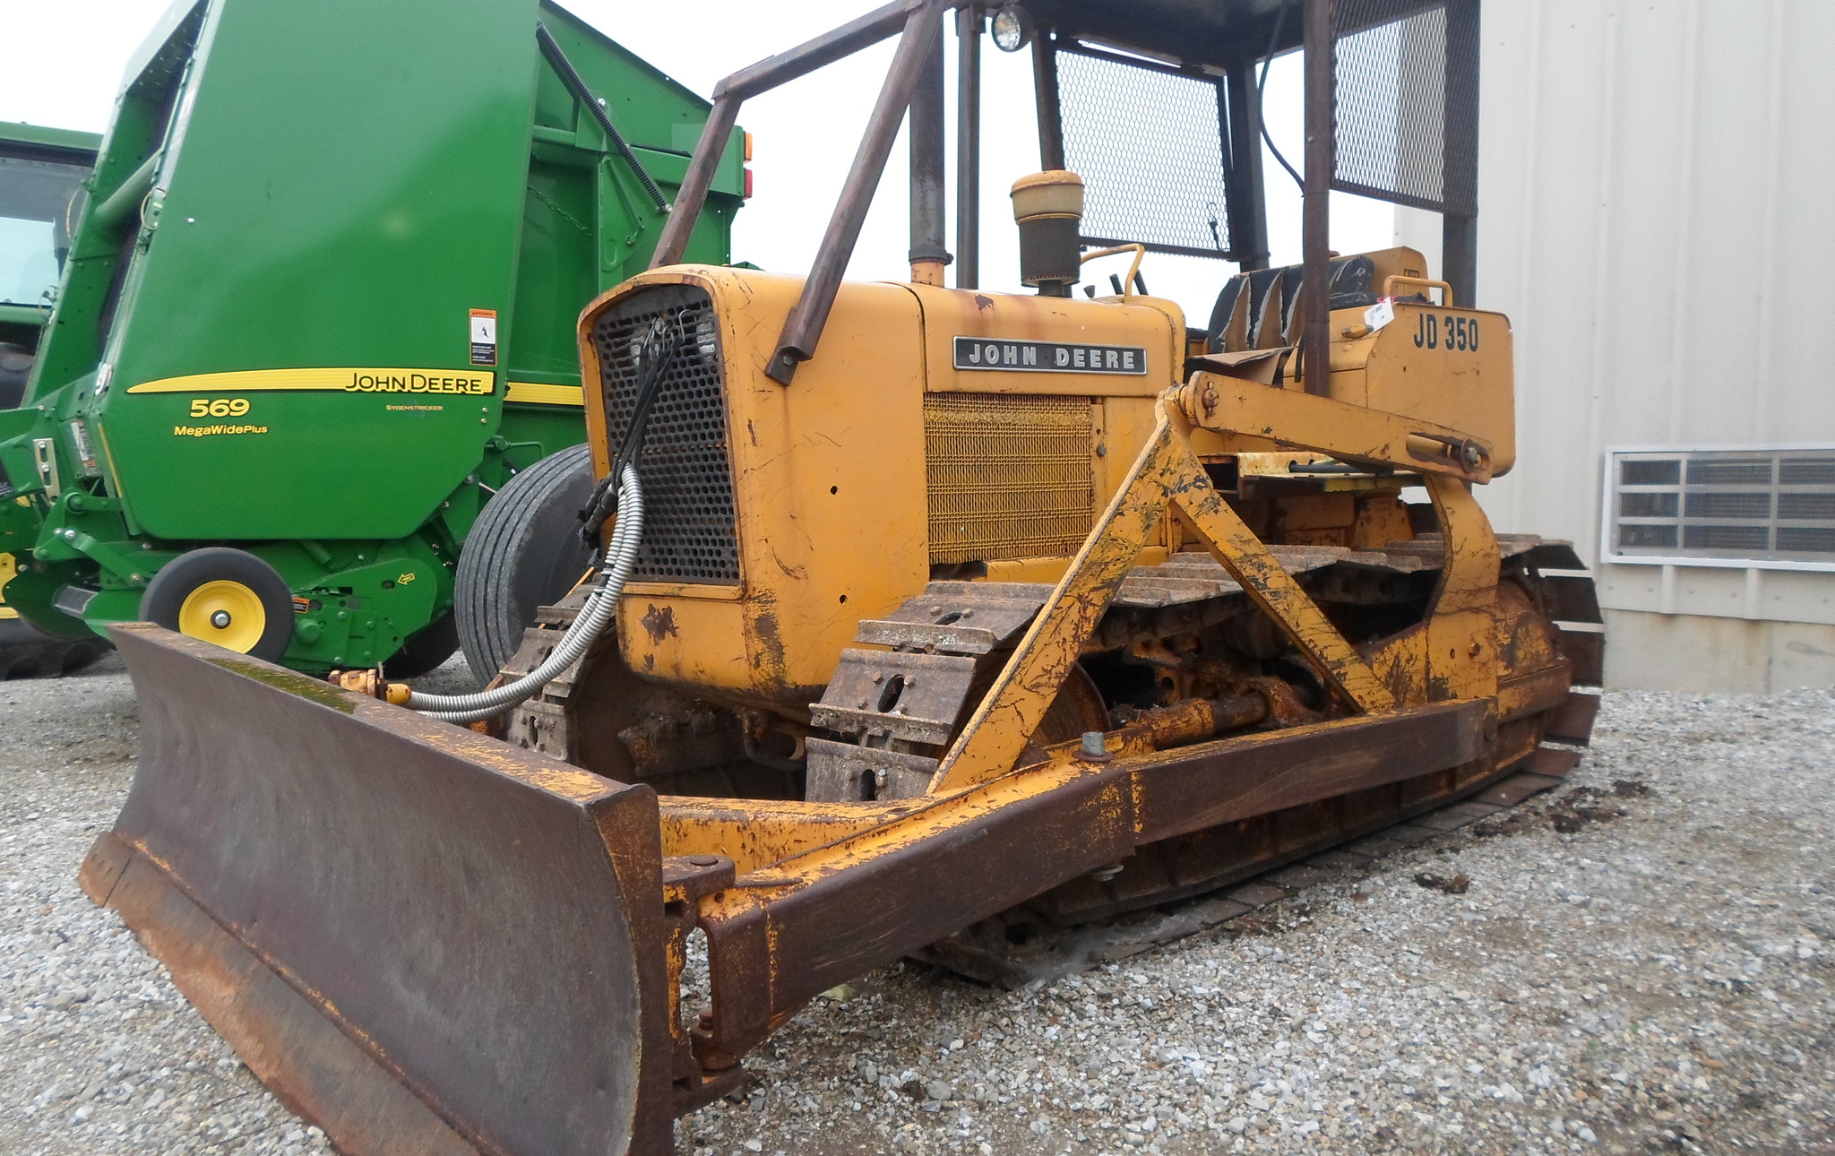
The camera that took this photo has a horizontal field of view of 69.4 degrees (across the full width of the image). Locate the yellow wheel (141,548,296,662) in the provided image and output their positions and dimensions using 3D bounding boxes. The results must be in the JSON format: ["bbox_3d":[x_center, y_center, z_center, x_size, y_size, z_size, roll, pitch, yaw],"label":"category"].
[{"bbox_3d":[-1.917,0.115,3.630,0.400,0.400,0.160,-5,6,-38],"label":"yellow wheel"}]

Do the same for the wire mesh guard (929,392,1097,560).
[{"bbox_3d":[0.212,-0.216,2.889,0.515,0.349,0.020,-5,6,-42],"label":"wire mesh guard"}]

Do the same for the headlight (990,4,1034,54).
[{"bbox_3d":[0.273,-1.510,3.652,0.095,0.132,0.130,-5,6,-42],"label":"headlight"}]

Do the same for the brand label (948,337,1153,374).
[{"bbox_3d":[0.310,-0.488,2.946,0.630,0.065,0.012,-5,6,-42],"label":"brand label"}]

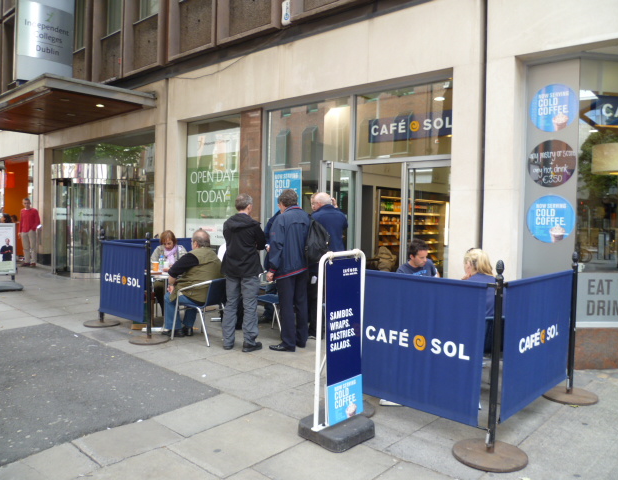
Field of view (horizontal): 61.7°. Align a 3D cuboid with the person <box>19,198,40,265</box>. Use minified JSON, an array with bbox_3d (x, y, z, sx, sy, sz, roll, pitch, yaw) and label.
[{"bbox_3d":[-7.193,-0.218,13.300,0.480,1.760,0.340,1,2,-14],"label":"person"}]

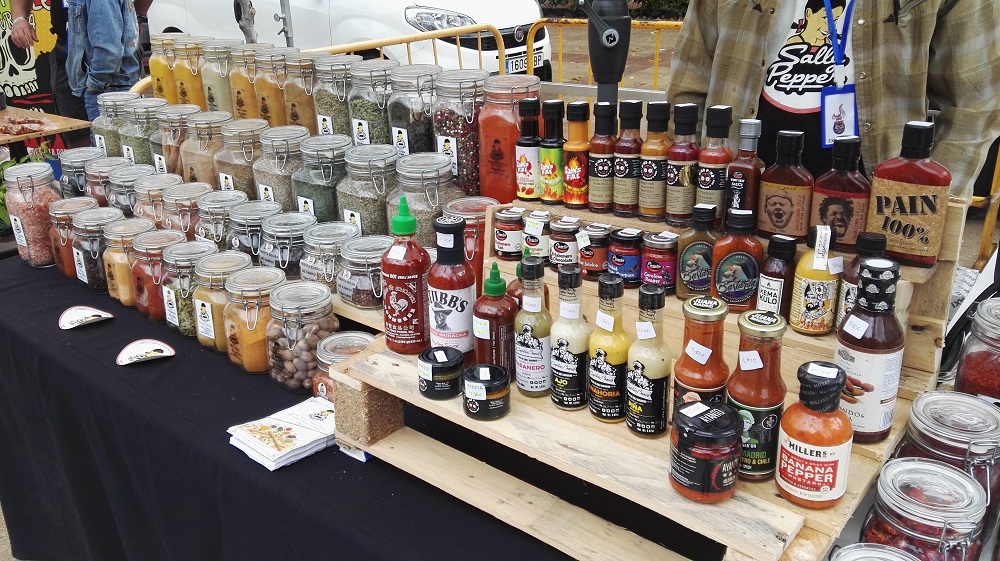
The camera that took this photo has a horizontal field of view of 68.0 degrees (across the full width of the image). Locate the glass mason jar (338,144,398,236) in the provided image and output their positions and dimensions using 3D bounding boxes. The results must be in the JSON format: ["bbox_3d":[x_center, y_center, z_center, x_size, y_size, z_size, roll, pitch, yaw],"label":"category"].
[{"bbox_3d":[-0.252,-0.144,1.445,0.113,0.215,0.113,15,25,38],"label":"glass mason jar"}]

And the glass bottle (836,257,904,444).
[{"bbox_3d":[0.390,0.071,0.782,0.062,0.195,0.062,15,25,38],"label":"glass bottle"}]

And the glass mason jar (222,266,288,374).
[{"bbox_3d":[-0.428,0.073,1.317,0.108,0.163,0.108,15,25,38],"label":"glass mason jar"}]

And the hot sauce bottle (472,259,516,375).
[{"bbox_3d":[-0.004,0.049,0.914,0.056,0.162,0.056,-1,19,0],"label":"hot sauce bottle"}]

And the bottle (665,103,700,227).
[{"bbox_3d":[0.254,-0.159,1.025,0.041,0.165,0.041,-16,28,-35],"label":"bottle"}]

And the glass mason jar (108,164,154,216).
[{"bbox_3d":[-0.886,-0.209,1.798,0.104,0.108,0.104,-1,19,0],"label":"glass mason jar"}]

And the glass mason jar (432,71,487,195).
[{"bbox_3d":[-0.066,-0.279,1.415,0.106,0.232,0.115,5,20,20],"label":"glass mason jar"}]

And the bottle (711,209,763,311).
[{"bbox_3d":[0.319,-0.027,0.990,0.060,0.132,0.031,12,22,36],"label":"bottle"}]

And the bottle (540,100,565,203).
[{"bbox_3d":[0.089,-0.216,1.256,0.043,0.171,0.043,-1,17,0],"label":"bottle"}]

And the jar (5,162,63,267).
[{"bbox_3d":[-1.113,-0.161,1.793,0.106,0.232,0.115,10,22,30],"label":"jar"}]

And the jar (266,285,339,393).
[{"bbox_3d":[-0.313,0.094,1.196,0.104,0.160,0.110,0,22,0],"label":"jar"}]

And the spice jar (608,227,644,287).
[{"bbox_3d":[0.180,-0.032,1.067,0.047,0.075,0.047,0,19,0],"label":"spice jar"}]

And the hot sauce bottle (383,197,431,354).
[{"bbox_3d":[-0.134,-0.010,1.065,0.067,0.226,0.067,4,18,13],"label":"hot sauce bottle"}]

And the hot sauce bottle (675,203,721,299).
[{"bbox_3d":[0.276,-0.035,1.001,0.062,0.122,0.034,5,20,15],"label":"hot sauce bottle"}]

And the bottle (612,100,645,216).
[{"bbox_3d":[0.196,-0.188,1.134,0.042,0.169,0.042,-1,19,0],"label":"bottle"}]

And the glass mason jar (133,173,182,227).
[{"bbox_3d":[-0.785,-0.178,1.718,0.104,0.108,0.104,-1,19,0],"label":"glass mason jar"}]

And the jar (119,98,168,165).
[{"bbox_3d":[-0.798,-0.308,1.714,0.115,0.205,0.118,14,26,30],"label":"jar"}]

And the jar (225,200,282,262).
[{"bbox_3d":[-0.470,-0.095,1.436,0.106,0.099,0.113,-2,19,1],"label":"jar"}]

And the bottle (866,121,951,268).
[{"bbox_3d":[0.497,-0.106,0.898,0.088,0.165,0.045,15,25,38],"label":"bottle"}]

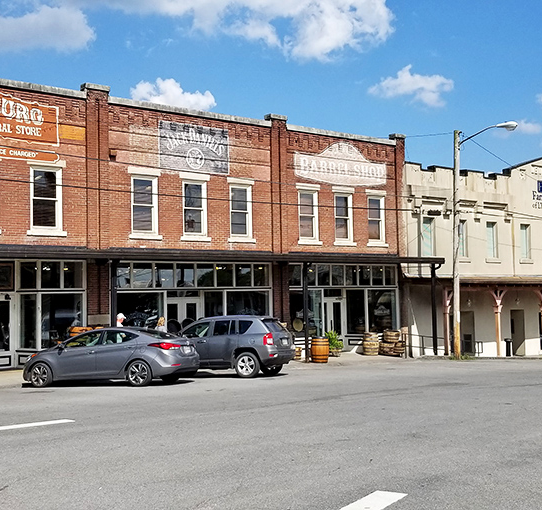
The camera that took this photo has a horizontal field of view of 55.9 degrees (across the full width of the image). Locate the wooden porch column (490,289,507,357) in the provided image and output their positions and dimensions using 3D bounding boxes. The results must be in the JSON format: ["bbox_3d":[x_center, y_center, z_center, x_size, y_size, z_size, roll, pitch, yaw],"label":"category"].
[{"bbox_3d":[11.570,3.447,25.927,1.320,3.450,0.300,1,-3,-27],"label":"wooden porch column"}]

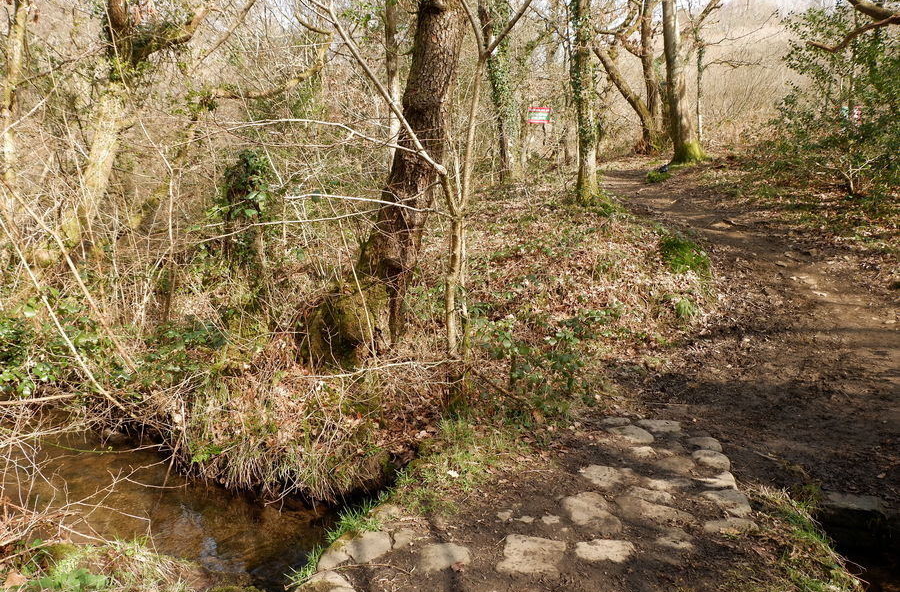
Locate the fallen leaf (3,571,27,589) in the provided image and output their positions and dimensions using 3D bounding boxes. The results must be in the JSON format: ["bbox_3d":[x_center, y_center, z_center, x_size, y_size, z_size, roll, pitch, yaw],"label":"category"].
[{"bbox_3d":[-1.790,1.165,2.480,0.085,0.020,0.085,1,23,-18],"label":"fallen leaf"}]

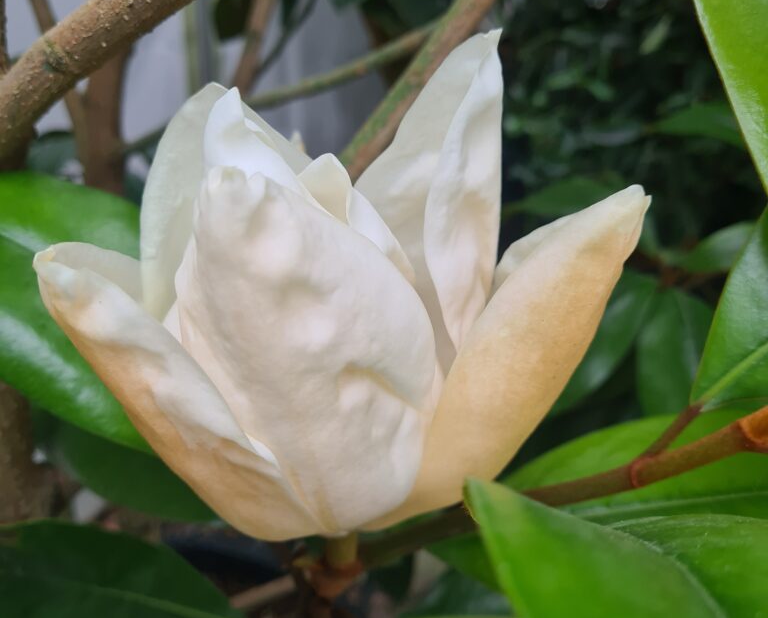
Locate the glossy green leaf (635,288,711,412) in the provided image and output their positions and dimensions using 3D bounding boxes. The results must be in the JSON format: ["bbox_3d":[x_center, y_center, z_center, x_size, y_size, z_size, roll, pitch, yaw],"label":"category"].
[{"bbox_3d":[0.227,0.034,0.600,0.058,0.105,0.022,-2,-18,-1],"label":"glossy green leaf"}]

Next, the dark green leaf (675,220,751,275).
[{"bbox_3d":[0.263,-0.049,0.600,0.085,0.022,0.050,-22,42,6],"label":"dark green leaf"}]

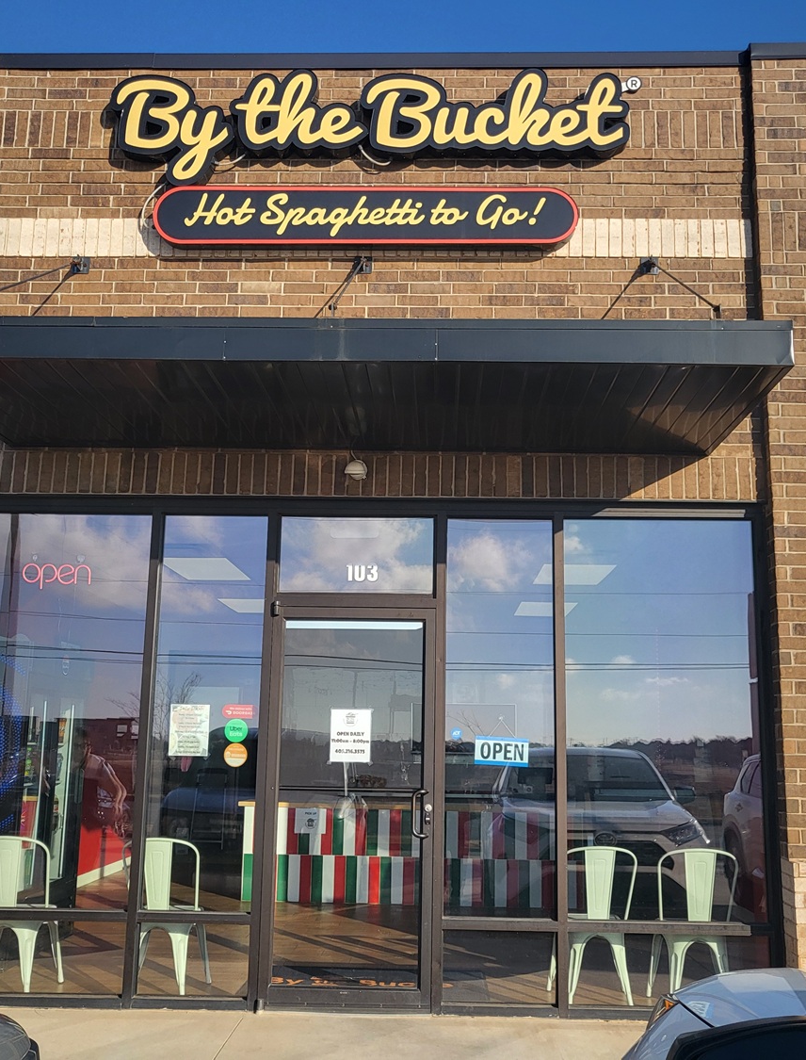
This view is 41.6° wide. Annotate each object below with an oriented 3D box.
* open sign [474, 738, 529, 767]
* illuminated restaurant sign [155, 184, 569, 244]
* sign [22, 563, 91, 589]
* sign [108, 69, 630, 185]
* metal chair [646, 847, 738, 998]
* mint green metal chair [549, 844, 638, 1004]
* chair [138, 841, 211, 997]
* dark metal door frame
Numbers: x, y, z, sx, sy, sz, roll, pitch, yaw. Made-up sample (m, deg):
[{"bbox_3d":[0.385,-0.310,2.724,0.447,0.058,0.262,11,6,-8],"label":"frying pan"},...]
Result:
[{"bbox_3d":[0.546,1.220,5.826,0.292,0.153,0.010,1,-11,2],"label":"open sign"},{"bbox_3d":[-0.217,-1.810,6.169,2.457,0.364,0.090,1,-11,2],"label":"illuminated restaurant sign"},{"bbox_3d":[-1.988,0.266,6.101,0.399,0.158,0.030,1,-11,2],"label":"sign"},{"bbox_3d":[-0.206,-2.356,6.279,3.063,0.753,0.100,1,-11,2],"label":"sign"},{"bbox_3d":[1.628,2.215,5.955,0.450,0.850,0.460,0,-11,3],"label":"metal chair"},{"bbox_3d":[1.084,2.224,6.045,0.450,0.850,0.460,1,-11,-1],"label":"mint green metal chair"},{"bbox_3d":[-1.336,2.164,6.013,0.440,0.840,0.480,0,-11,3],"label":"chair"},{"bbox_3d":[-0.278,1.453,5.742,0.972,2.163,0.090,1,-11,2],"label":"dark metal door frame"}]

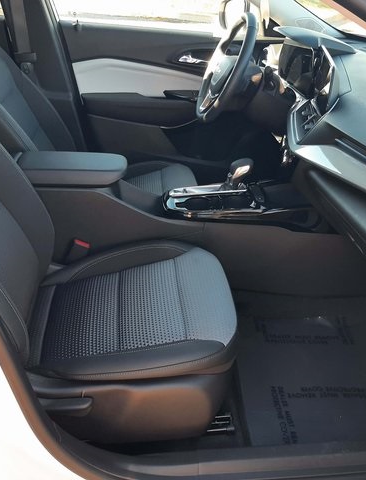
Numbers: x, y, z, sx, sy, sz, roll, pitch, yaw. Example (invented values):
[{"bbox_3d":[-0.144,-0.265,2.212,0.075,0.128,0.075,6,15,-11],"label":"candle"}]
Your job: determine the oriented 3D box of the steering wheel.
[{"bbox_3d":[0.153,-0.548,1.569,0.090,0.365,0.370,22,21,-18],"label":"steering wheel"}]

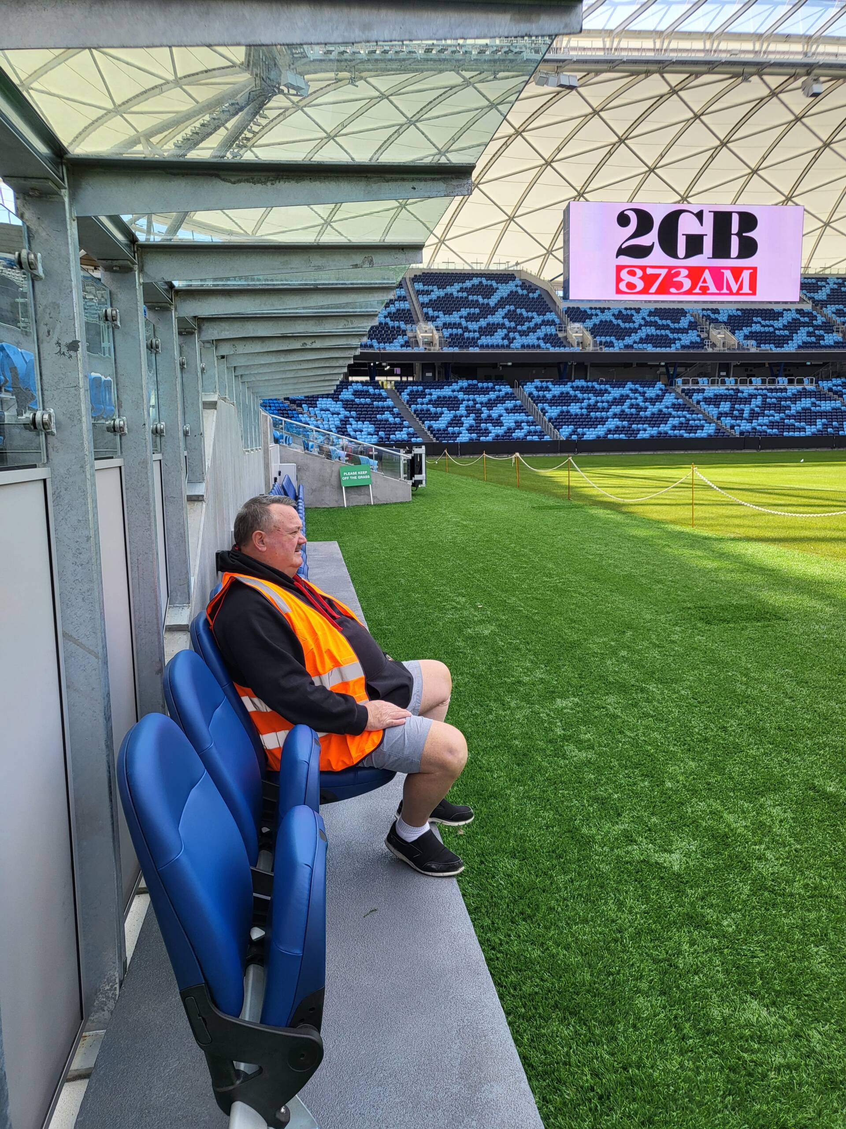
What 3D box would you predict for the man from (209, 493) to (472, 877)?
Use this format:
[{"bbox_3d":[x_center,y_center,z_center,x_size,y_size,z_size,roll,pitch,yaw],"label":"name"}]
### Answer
[{"bbox_3d":[-0.256,0.387,2.941,0.860,1.270,0.580,-2,9,-8],"label":"man"}]

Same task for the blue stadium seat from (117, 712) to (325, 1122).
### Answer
[{"bbox_3d":[-0.415,0.721,1.888,0.420,0.825,0.500,-2,9,-8],"label":"blue stadium seat"}]

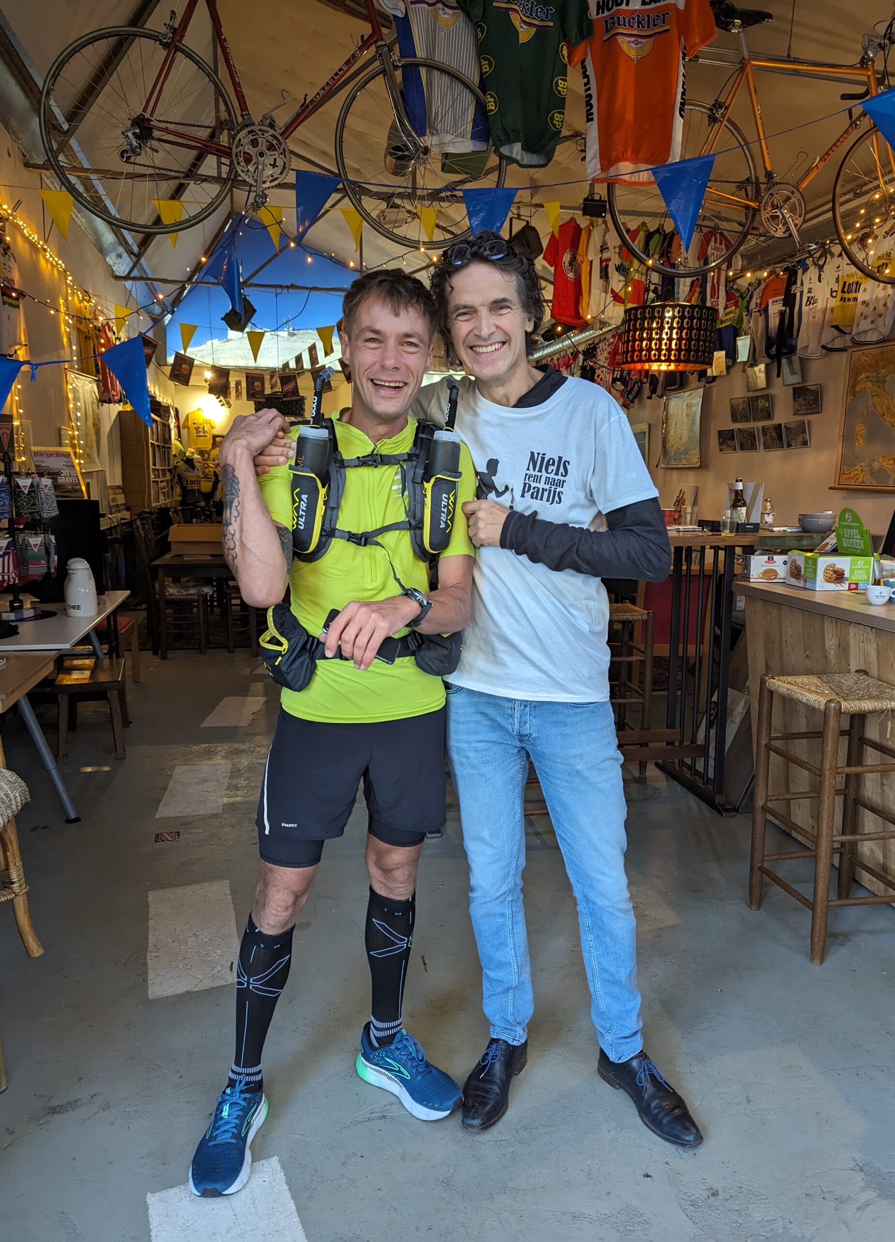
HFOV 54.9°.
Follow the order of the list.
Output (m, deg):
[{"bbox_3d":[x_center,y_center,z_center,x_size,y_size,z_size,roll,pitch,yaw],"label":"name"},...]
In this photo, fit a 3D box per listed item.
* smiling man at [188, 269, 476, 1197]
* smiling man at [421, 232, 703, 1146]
[{"bbox_3d":[-0.220,0.203,1.751,0.550,1.750,0.480,-1,9,-8],"label":"smiling man"},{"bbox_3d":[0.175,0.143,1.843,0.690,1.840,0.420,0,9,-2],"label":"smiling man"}]

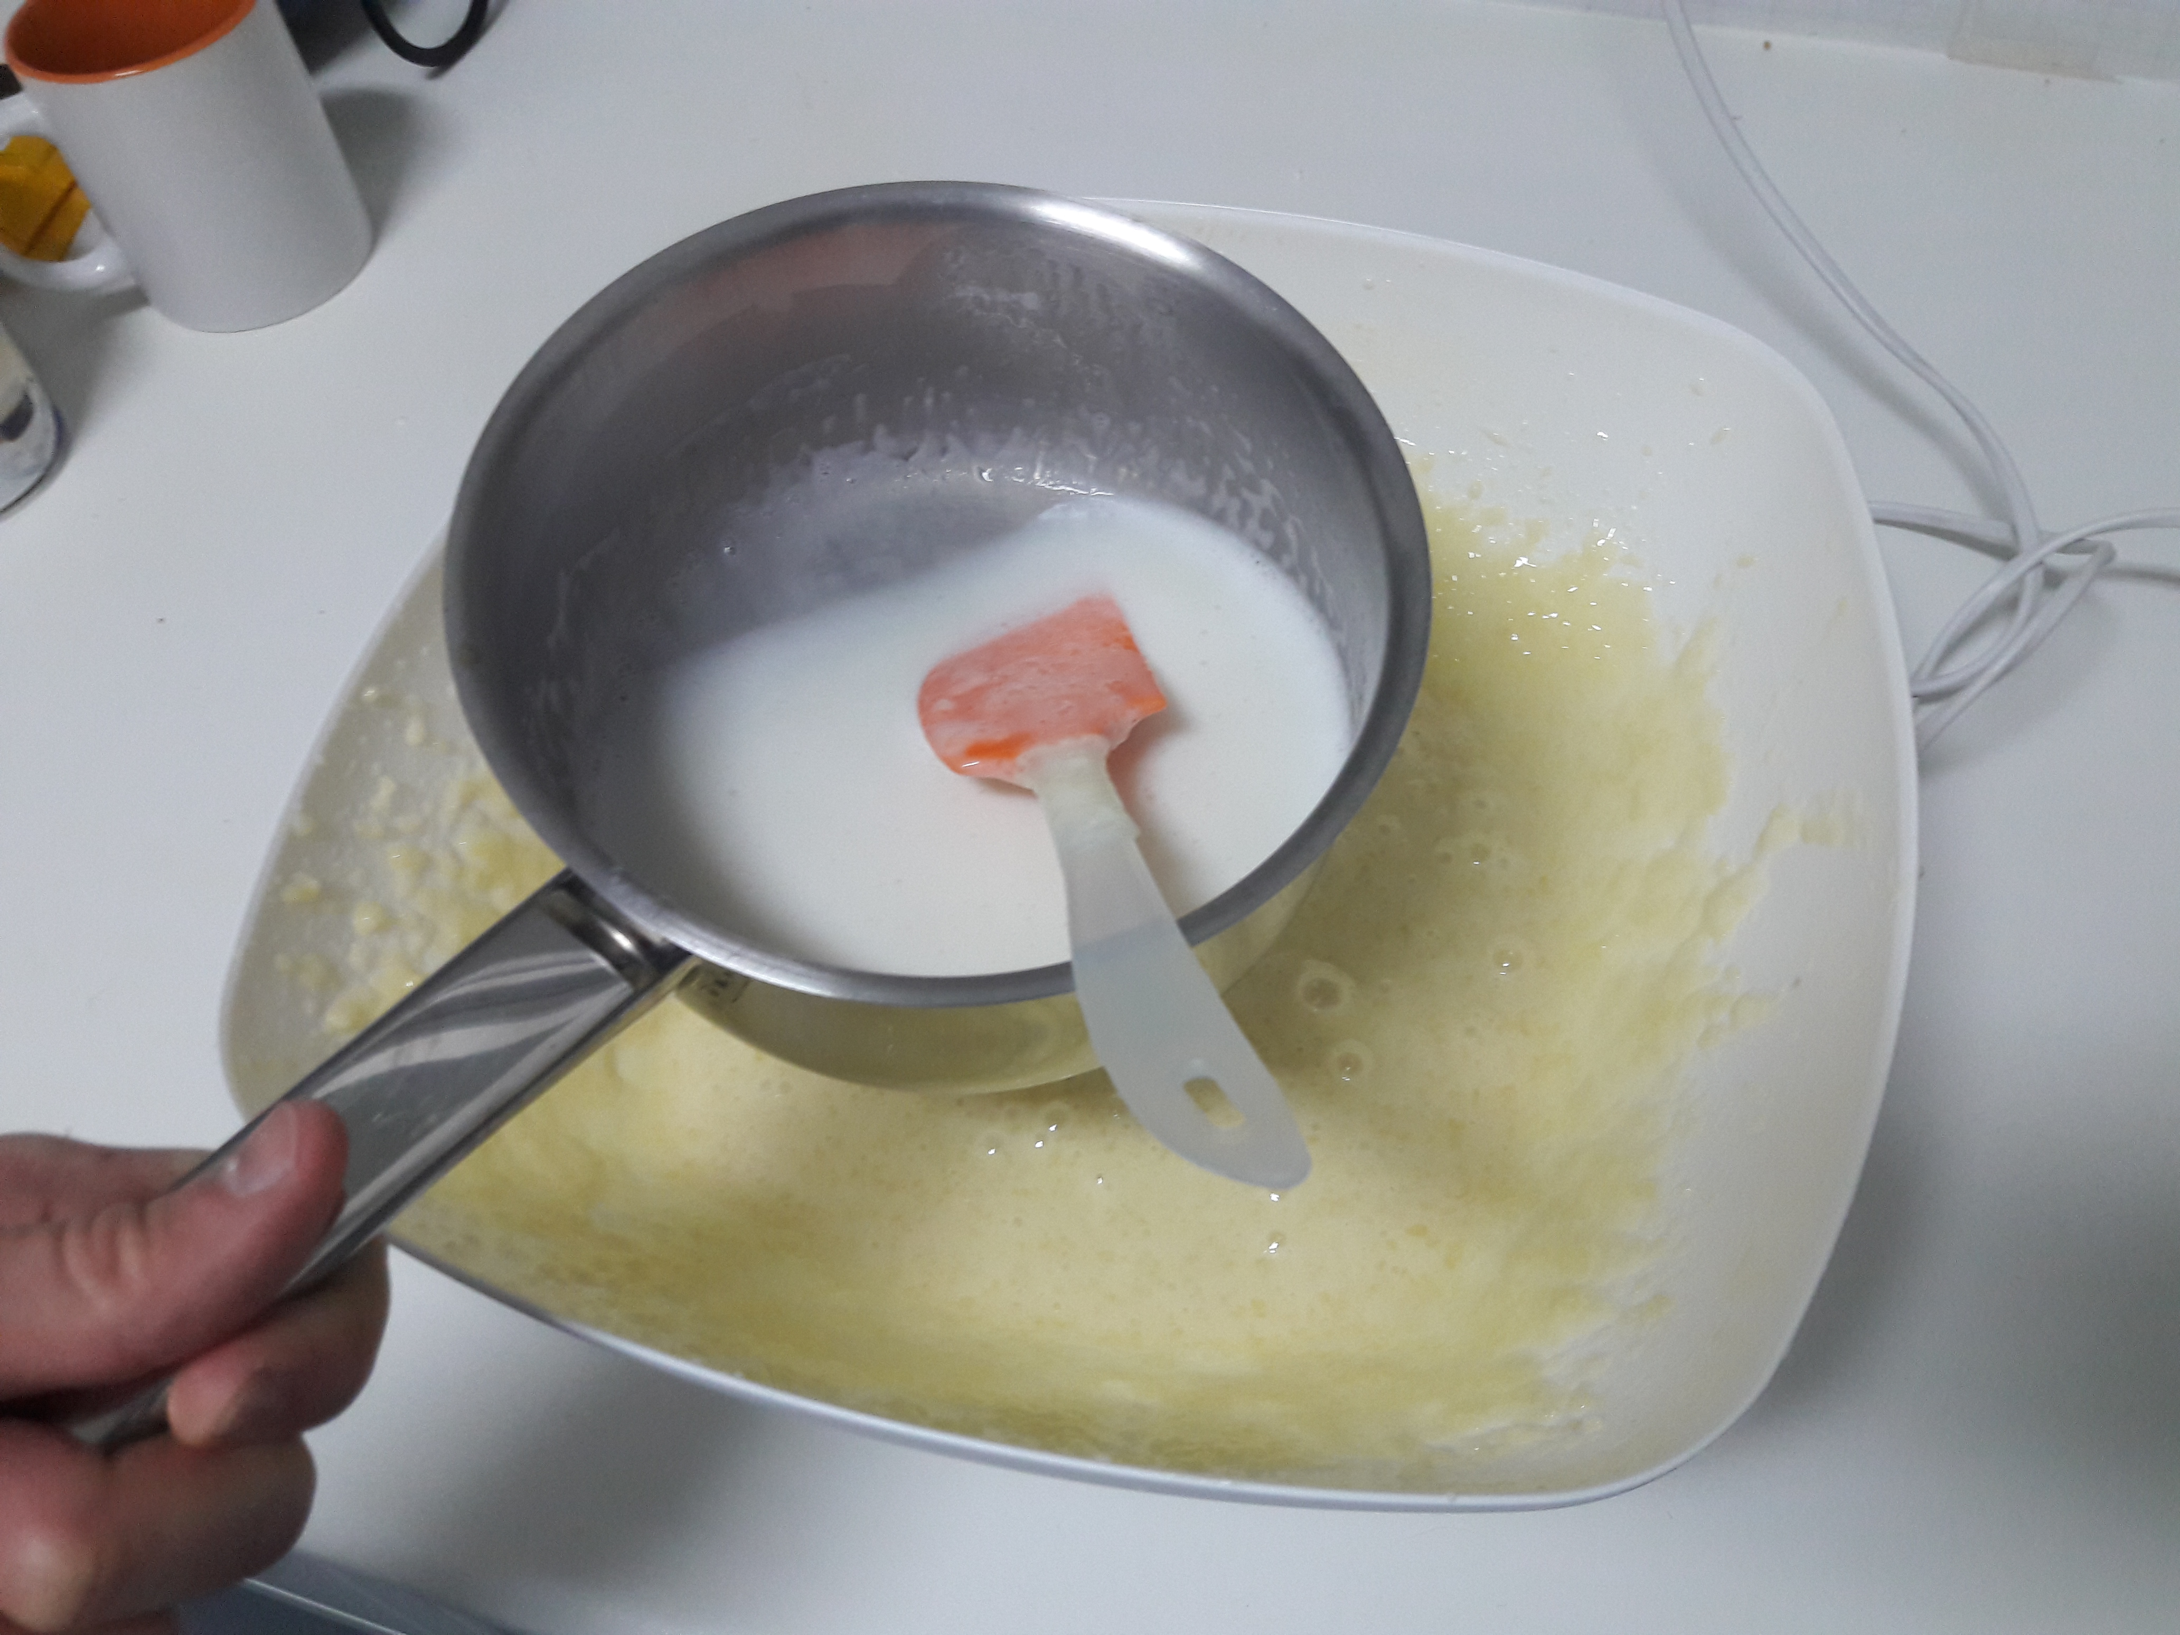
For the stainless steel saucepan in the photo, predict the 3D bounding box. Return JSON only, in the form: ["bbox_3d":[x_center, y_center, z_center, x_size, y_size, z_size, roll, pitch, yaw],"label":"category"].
[{"bbox_3d":[-0.073,0.015,0.308,0.172,0.091,0.322,37,68,14],"label":"stainless steel saucepan"}]

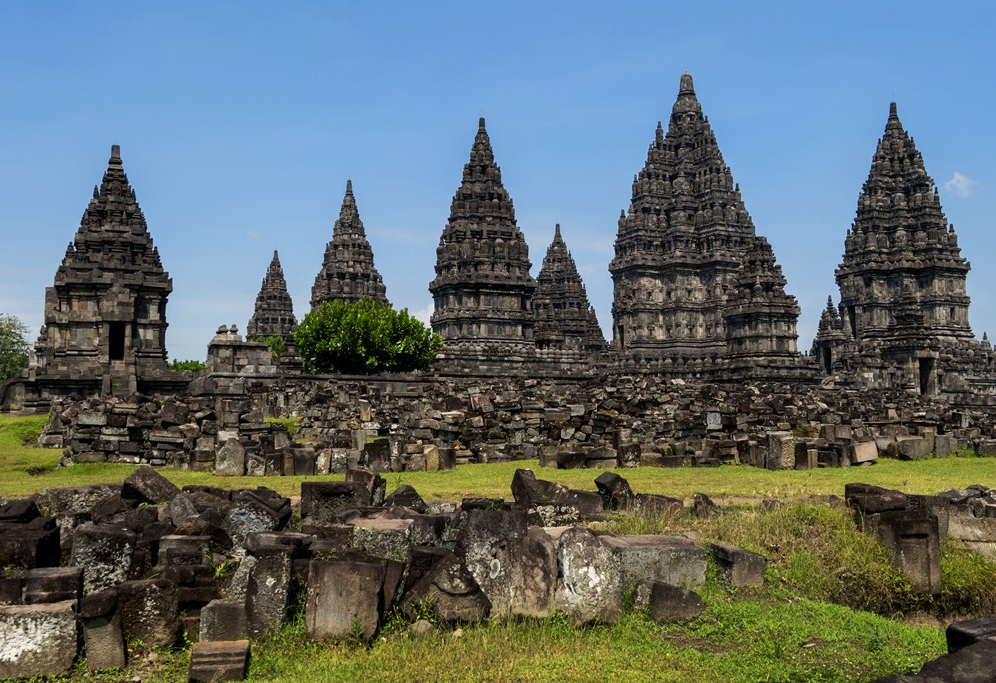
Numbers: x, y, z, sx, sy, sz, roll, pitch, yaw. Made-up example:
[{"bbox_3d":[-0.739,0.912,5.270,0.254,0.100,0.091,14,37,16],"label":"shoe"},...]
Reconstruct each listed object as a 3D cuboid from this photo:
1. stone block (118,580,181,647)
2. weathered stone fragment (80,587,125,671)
[{"bbox_3d":[-2.320,1.805,6.629,0.400,0.420,0.320,1,-3,-16],"label":"stone block"},{"bbox_3d":[-2.408,1.758,6.061,0.260,0.480,0.260,1,-3,-18],"label":"weathered stone fragment"}]

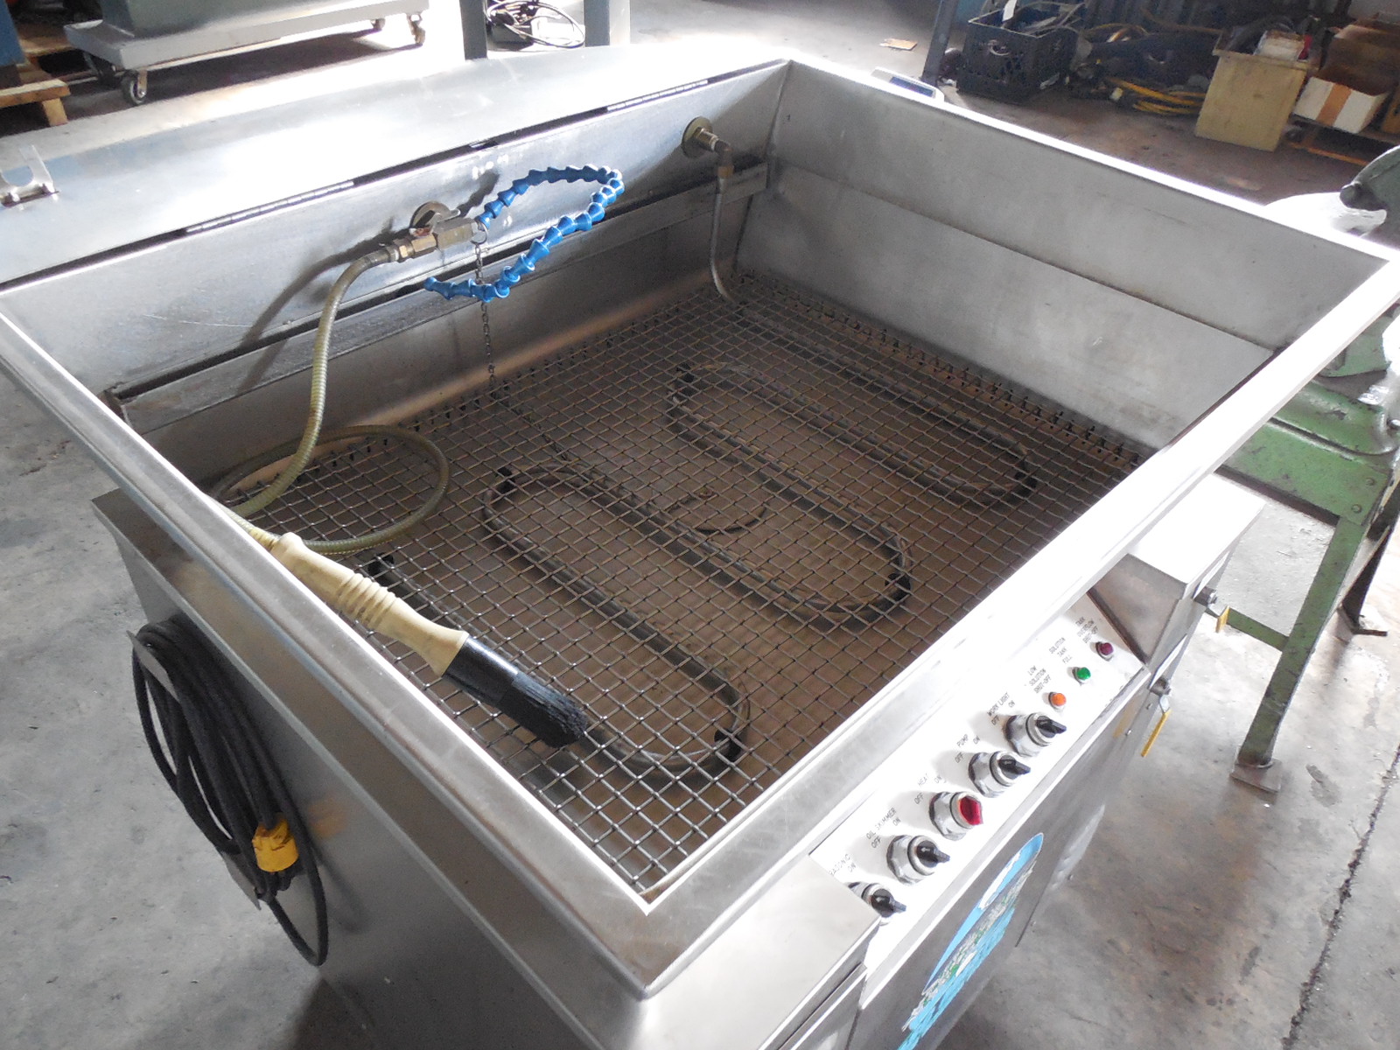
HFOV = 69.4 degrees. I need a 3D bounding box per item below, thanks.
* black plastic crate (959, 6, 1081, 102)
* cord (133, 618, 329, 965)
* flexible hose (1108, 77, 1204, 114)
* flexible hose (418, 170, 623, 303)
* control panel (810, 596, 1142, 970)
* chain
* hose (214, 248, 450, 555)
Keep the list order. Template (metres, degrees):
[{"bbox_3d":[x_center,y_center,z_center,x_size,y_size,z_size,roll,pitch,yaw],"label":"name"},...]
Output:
[{"bbox_3d":[1.474,-2.164,4.649,0.332,0.280,0.478,29,46,28],"label":"black plastic crate"},{"bbox_3d":[-0.401,0.263,0.902,0.190,0.449,0.056,33,48,31],"label":"cord"},{"bbox_3d":[2.039,-1.906,4.523,0.430,0.090,0.310,33,48,31],"label":"flexible hose"},{"bbox_3d":[-0.148,-0.239,0.815,0.136,0.065,0.199,33,48,31],"label":"flexible hose"},{"bbox_3d":[0.224,0.167,0.761,0.417,0.039,0.095,-32,80,-35],"label":"control panel"},{"bbox_3d":[-0.196,-0.193,0.924,0.016,0.185,0.017,33,48,31],"label":"chain"},{"bbox_3d":[-0.299,-0.094,0.803,0.172,0.197,0.201,33,48,31],"label":"hose"}]

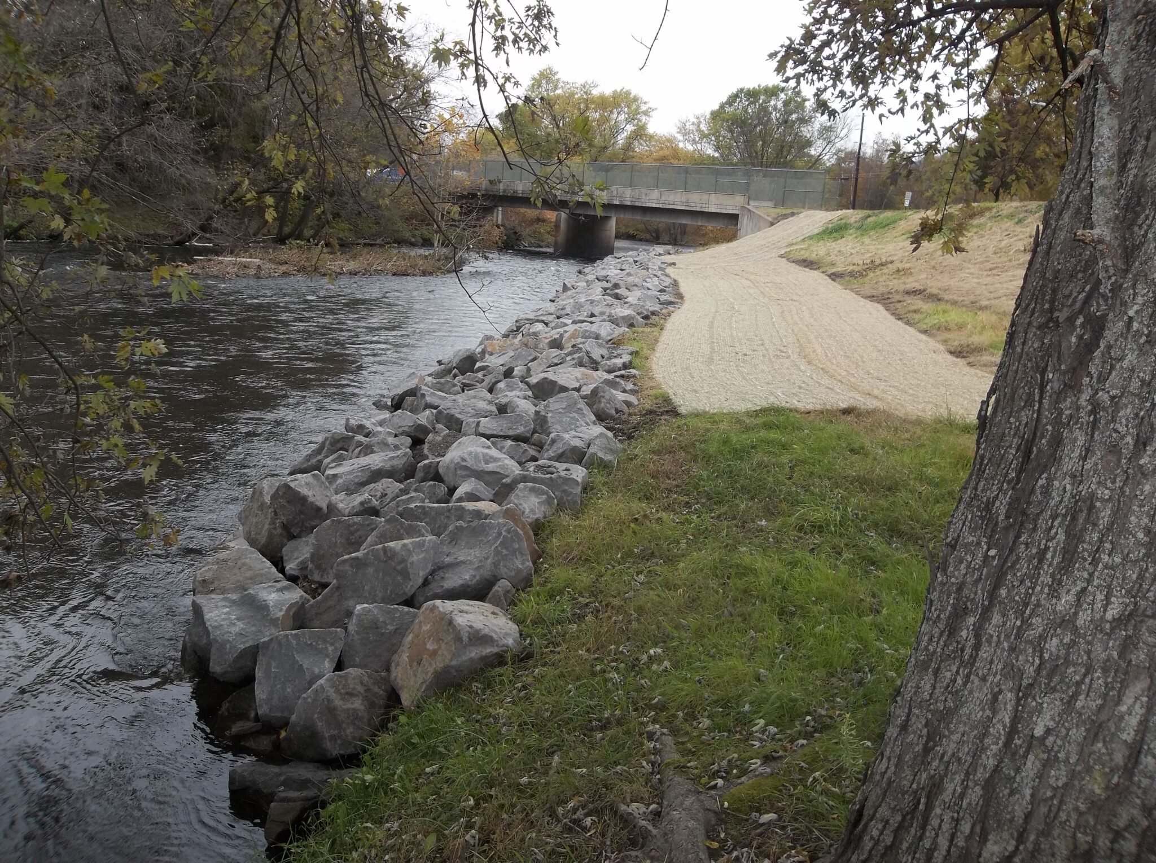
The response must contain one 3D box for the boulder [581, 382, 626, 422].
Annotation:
[{"bbox_3d":[0.230,-0.250,7.900,0.360,0.290,0.340,2,14,0],"label":"boulder"}]

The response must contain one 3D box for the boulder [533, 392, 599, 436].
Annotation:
[{"bbox_3d":[-0.095,-0.141,7.600,0.520,0.330,0.420,2,14,0],"label":"boulder"}]

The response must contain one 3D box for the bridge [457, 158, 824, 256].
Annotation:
[{"bbox_3d":[3.410,-15.375,62.158,9.500,6.188,38.000,-9,18,-38],"label":"bridge"}]

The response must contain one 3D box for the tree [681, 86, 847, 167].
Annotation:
[{"bbox_3d":[14.885,-22.527,74.000,13.000,10.500,11.000,2,14,0],"label":"tree"}]

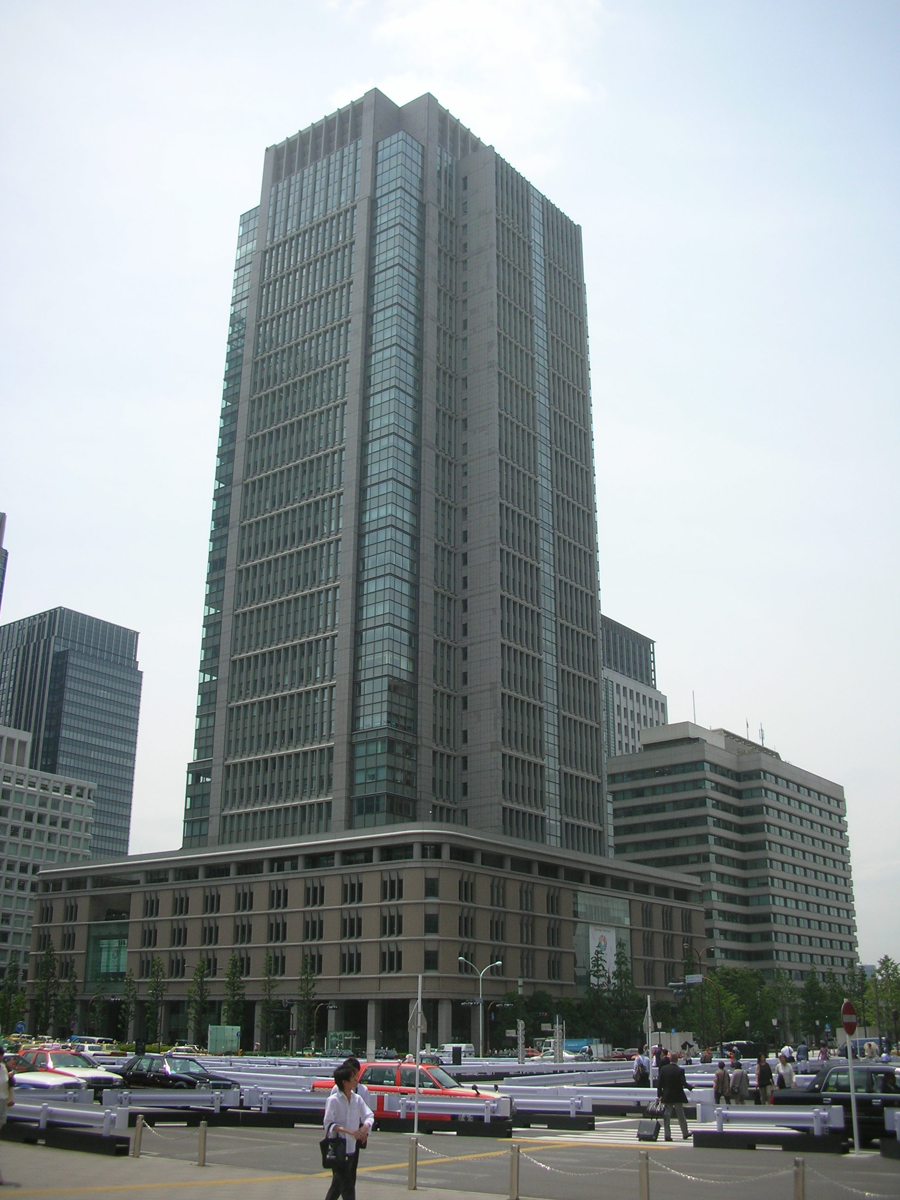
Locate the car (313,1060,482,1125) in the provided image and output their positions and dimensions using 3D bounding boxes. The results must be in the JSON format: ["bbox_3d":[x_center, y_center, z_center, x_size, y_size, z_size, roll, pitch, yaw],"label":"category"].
[{"bbox_3d":[-0.755,11.317,27.712,4.690,1.520,1.700,-5,-21,15],"label":"car"}]

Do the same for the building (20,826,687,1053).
[{"bbox_3d":[-13.934,66.902,226.220,98.500,32.000,85.100,-14,-24,35],"label":"building"}]

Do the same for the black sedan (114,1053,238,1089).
[{"bbox_3d":[-8.259,14.244,36.054,4.650,1.470,1.700,-16,-25,37],"label":"black sedan"}]

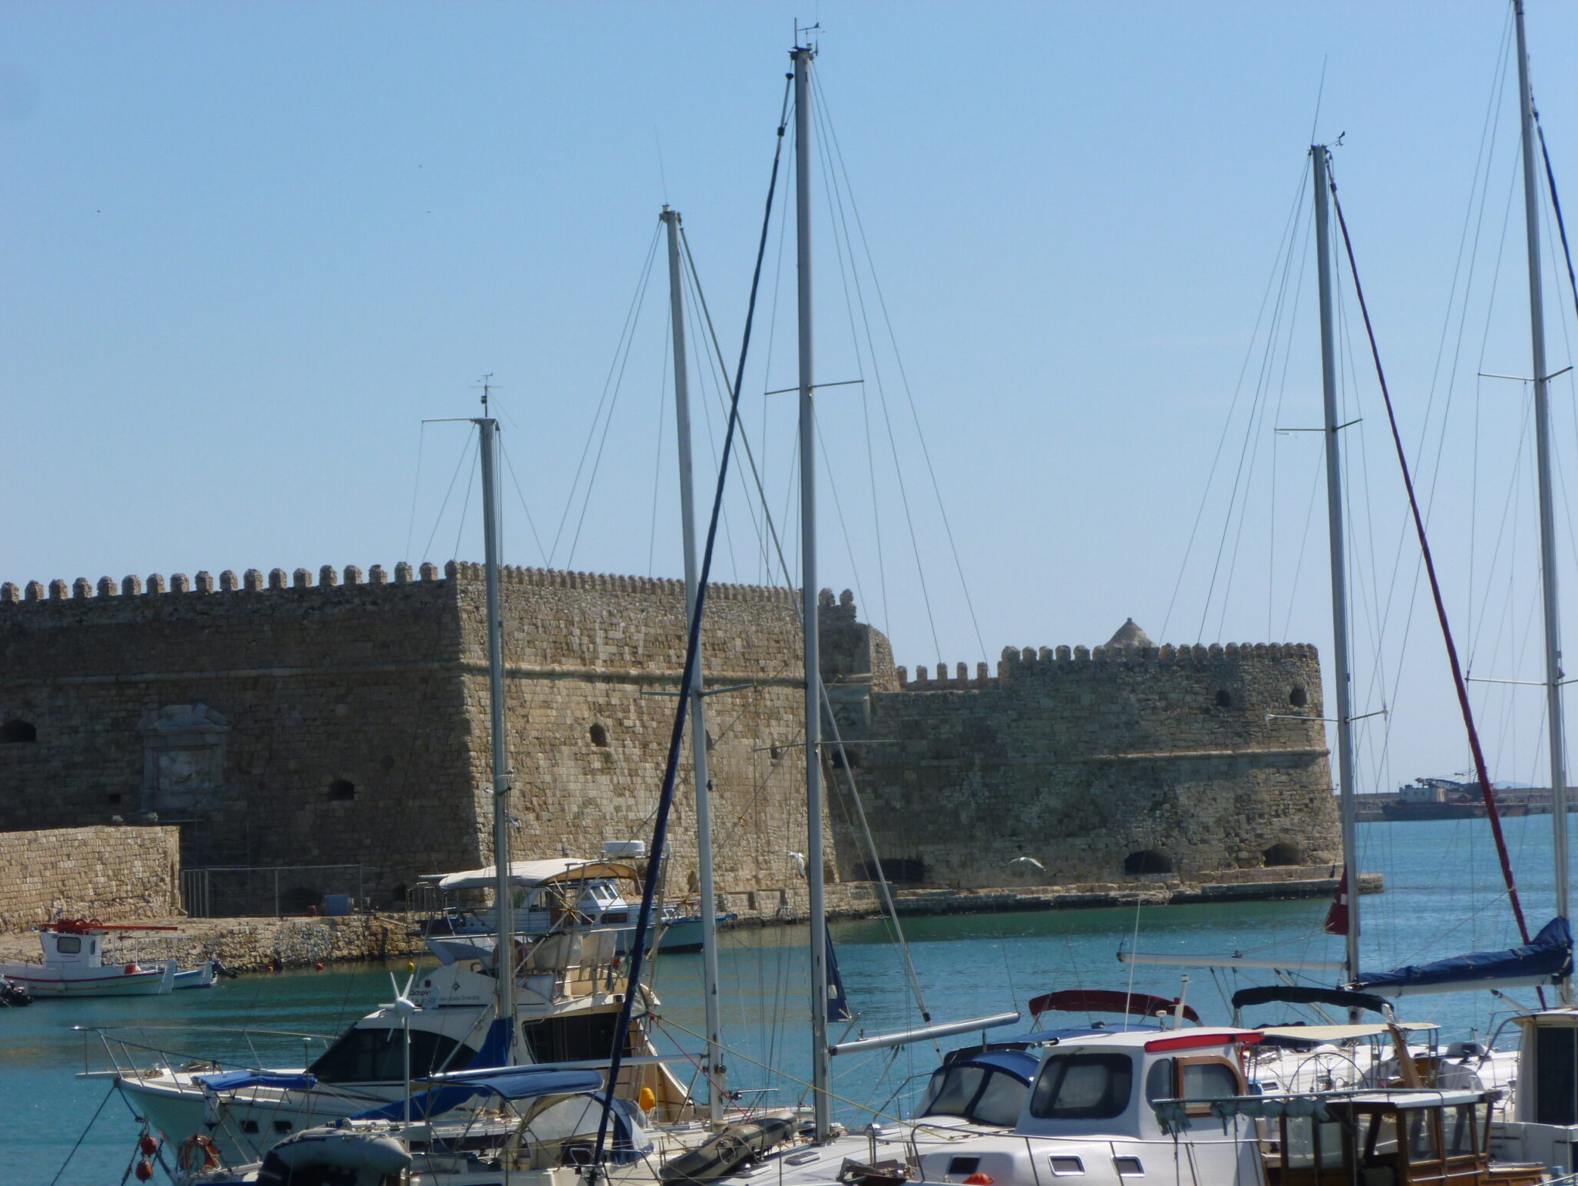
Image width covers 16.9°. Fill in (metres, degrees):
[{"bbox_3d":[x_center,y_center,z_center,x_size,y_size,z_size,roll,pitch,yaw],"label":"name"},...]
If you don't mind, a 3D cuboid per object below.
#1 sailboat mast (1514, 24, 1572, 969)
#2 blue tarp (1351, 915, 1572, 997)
[{"bbox_3d":[8.704,-0.735,61.207,0.140,12.451,0.180,-4,-3,41],"label":"sailboat mast"},{"bbox_3d":[7.578,4.035,59.500,0.320,0.750,4.050,-4,-3,41],"label":"blue tarp"}]

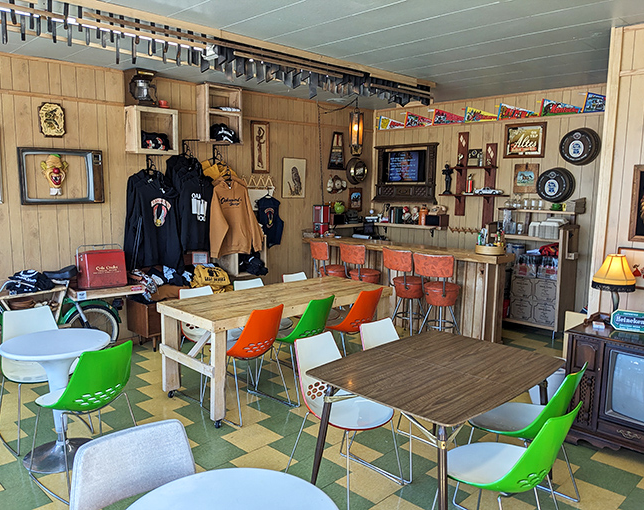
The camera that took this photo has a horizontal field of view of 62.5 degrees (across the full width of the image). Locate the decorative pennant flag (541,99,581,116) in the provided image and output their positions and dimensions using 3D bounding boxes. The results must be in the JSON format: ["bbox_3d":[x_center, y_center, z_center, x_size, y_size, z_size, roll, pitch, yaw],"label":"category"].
[{"bbox_3d":[2.727,-1.693,6.047,0.020,0.192,0.475,-7,11,-44],"label":"decorative pennant flag"}]

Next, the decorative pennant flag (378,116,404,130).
[{"bbox_3d":[1.027,-1.942,7.747,0.020,0.201,0.480,-7,11,-44],"label":"decorative pennant flag"}]

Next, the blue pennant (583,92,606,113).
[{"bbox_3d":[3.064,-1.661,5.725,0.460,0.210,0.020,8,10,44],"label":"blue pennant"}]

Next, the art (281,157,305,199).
[{"bbox_3d":[-0.367,-1.007,6.979,0.025,0.510,0.400,8,10,44],"label":"art"}]

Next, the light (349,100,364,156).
[{"bbox_3d":[0.443,-1.595,6.742,0.200,0.680,0.200,-7,11,-44],"label":"light"}]

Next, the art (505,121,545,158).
[{"bbox_3d":[2.440,-1.367,6.371,0.035,0.410,0.508,-7,11,-44],"label":"art"}]

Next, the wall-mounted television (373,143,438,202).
[{"bbox_3d":[1.171,-1.128,7.443,0.140,0.793,1.050,-7,11,-44],"label":"wall-mounted television"}]

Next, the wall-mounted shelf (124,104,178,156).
[{"bbox_3d":[-1.735,-1.255,5.424,0.220,0.445,0.465,8,10,44],"label":"wall-mounted shelf"}]

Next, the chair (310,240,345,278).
[{"bbox_3d":[0.139,0.348,6.711,0.470,0.950,0.420,-5,9,-35],"label":"chair"}]

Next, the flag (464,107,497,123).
[{"bbox_3d":[2.035,-1.792,6.740,0.020,0.196,0.455,-7,11,-44],"label":"flag"}]

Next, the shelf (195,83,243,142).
[{"bbox_3d":[-1.134,-1.565,5.946,0.485,0.613,0.190,-7,11,-44],"label":"shelf"}]

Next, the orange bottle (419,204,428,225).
[{"bbox_3d":[1.383,-0.538,7.209,0.140,0.288,0.140,-7,11,-44],"label":"orange bottle"}]

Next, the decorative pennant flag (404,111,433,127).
[{"bbox_3d":[1.334,-1.866,7.269,0.020,0.221,0.490,-7,11,-44],"label":"decorative pennant flag"}]

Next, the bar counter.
[{"bbox_3d":[0.881,0.365,6.421,2.830,1.000,0.420,8,10,44],"label":"bar counter"}]

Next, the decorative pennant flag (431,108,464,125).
[{"bbox_3d":[1.699,-1.846,7.075,0.020,0.213,0.480,-7,11,-44],"label":"decorative pennant flag"}]

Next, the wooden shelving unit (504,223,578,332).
[{"bbox_3d":[2.404,0.263,6.162,0.420,1.198,0.875,-7,11,-44],"label":"wooden shelving unit"}]

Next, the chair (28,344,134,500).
[{"bbox_3d":[-1.368,0.903,3.163,0.520,0.820,0.510,7,10,39],"label":"chair"}]

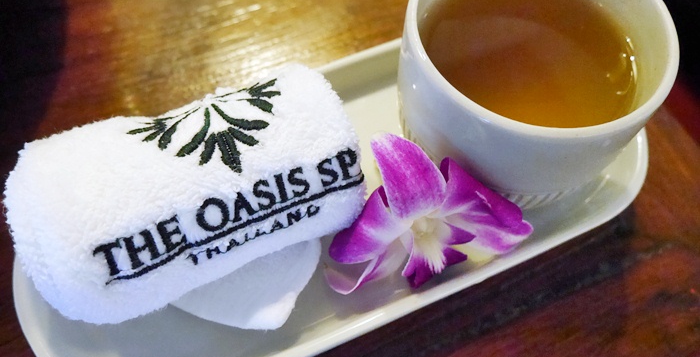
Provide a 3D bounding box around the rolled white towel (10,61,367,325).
[{"bbox_3d":[-0.048,0.004,0.181,0.101,0.051,0.056,-20,65,-11],"label":"rolled white towel"}]

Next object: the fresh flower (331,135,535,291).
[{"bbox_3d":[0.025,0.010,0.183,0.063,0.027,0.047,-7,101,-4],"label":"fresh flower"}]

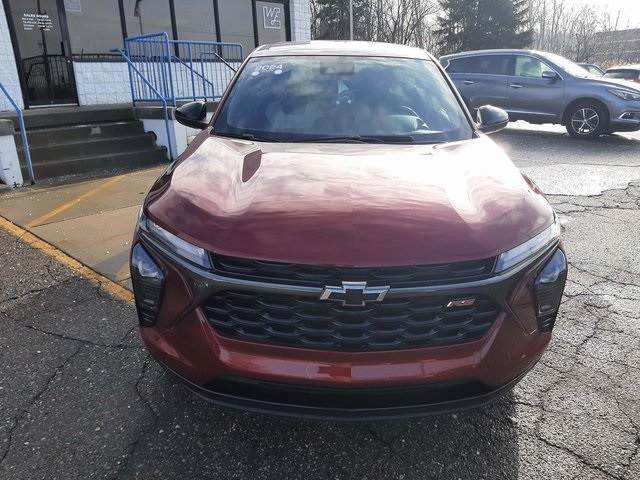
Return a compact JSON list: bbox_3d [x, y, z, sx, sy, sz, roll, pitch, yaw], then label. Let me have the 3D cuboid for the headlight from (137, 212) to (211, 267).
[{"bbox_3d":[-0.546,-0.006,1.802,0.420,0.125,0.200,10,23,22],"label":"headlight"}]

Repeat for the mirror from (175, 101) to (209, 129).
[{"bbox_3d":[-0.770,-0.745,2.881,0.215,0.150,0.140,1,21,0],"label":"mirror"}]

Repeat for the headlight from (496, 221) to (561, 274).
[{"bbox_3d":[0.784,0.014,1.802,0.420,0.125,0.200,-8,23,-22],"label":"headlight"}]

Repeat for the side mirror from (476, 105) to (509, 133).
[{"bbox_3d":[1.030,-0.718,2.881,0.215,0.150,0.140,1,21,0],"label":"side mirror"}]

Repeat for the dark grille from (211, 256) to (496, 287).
[{"bbox_3d":[0.118,0.114,1.624,0.980,0.075,0.110,1,21,0],"label":"dark grille"}]

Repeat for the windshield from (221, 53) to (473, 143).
[{"bbox_3d":[0.132,-0.837,2.833,1.480,0.130,0.867,1,54,0],"label":"windshield"}]

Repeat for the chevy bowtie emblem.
[{"bbox_3d":[0.117,0.180,1.587,0.228,0.087,0.028,1,21,0],"label":"chevy bowtie emblem"}]

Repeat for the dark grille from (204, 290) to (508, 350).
[{"bbox_3d":[0.115,0.272,1.668,1.050,0.205,0.120,1,21,0],"label":"dark grille"}]

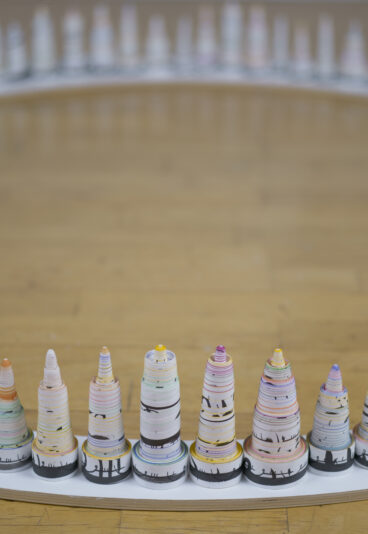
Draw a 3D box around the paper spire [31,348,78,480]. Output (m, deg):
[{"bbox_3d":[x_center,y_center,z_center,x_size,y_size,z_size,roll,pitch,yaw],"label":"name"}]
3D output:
[{"bbox_3d":[-0.118,0.129,1.109,0.041,0.123,0.041,0,23,0],"label":"paper spire"}]

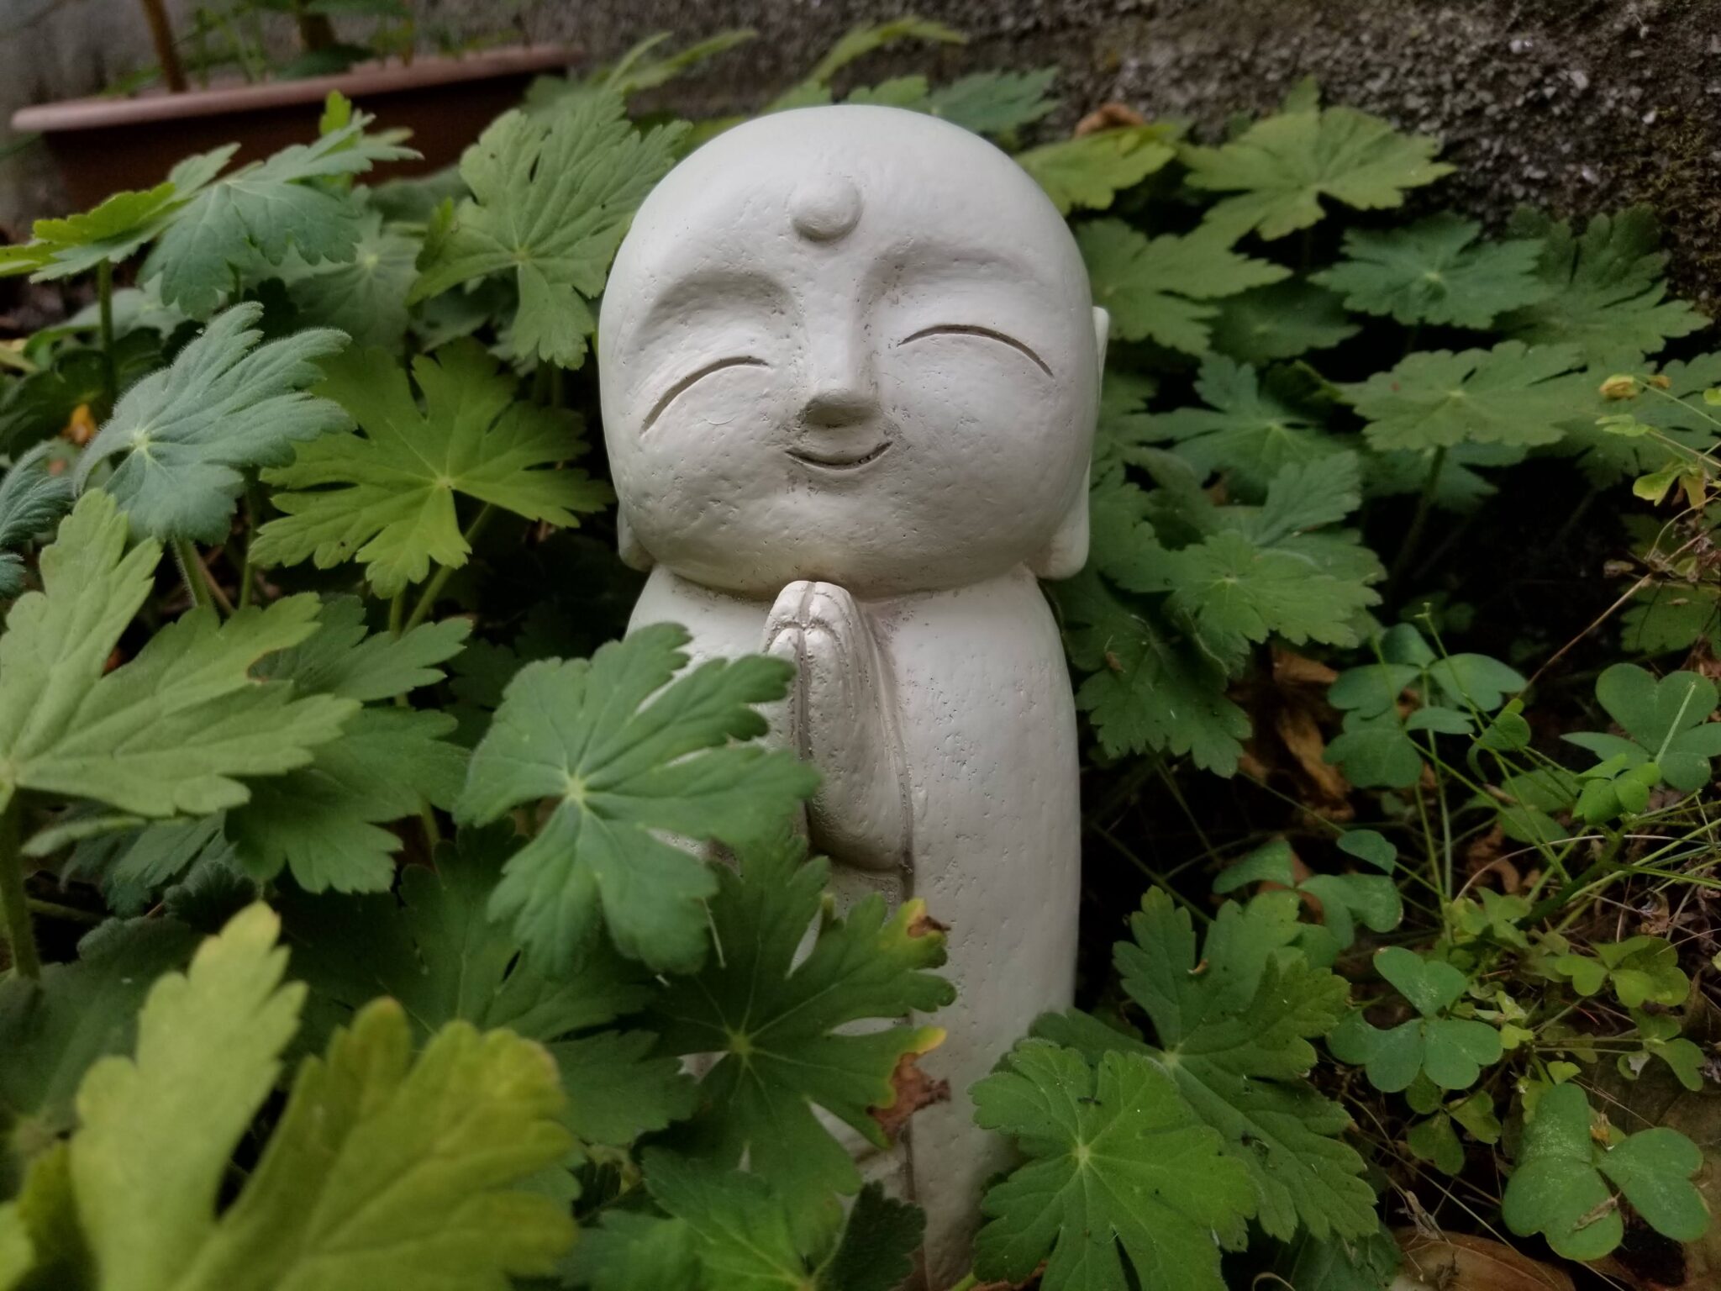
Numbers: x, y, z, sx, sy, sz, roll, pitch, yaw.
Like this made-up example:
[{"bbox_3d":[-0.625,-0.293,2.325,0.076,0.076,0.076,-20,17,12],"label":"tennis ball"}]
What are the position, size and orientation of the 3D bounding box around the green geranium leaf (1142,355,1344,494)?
[{"bbox_3d":[0.120,-0.070,0.405,0.064,0.017,0.062,-8,39,-10],"label":"green geranium leaf"}]

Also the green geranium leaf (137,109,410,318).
[{"bbox_3d":[-0.164,-0.124,0.370,0.072,0.028,0.068,-22,45,-14],"label":"green geranium leaf"}]

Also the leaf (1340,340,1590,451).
[{"bbox_3d":[0.187,-0.077,0.400,0.073,0.016,0.060,6,31,10],"label":"leaf"}]

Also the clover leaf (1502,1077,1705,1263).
[{"bbox_3d":[0.161,0.113,0.280,0.039,0.009,0.036,21,42,26],"label":"clover leaf"}]

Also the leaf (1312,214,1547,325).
[{"bbox_3d":[0.169,-0.112,0.385,0.064,0.014,0.060,-5,39,1],"label":"leaf"}]

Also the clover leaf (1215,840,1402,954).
[{"bbox_3d":[0.123,0.068,0.355,0.049,0.016,0.036,-4,37,-5],"label":"clover leaf"}]

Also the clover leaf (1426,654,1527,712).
[{"bbox_3d":[0.164,0.010,0.345,0.022,0.008,0.025,19,33,19],"label":"clover leaf"}]

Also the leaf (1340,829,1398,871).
[{"bbox_3d":[0.127,0.051,0.325,0.013,0.005,0.013,16,50,22],"label":"leaf"}]

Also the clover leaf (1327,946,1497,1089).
[{"bbox_3d":[0.127,0.085,0.295,0.035,0.008,0.032,-5,51,7],"label":"clover leaf"}]

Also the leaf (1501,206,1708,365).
[{"bbox_3d":[0.226,-0.112,0.400,0.061,0.016,0.067,11,51,21],"label":"leaf"}]

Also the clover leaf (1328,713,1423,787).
[{"bbox_3d":[0.143,0.029,0.360,0.026,0.008,0.025,14,53,11],"label":"clover leaf"}]

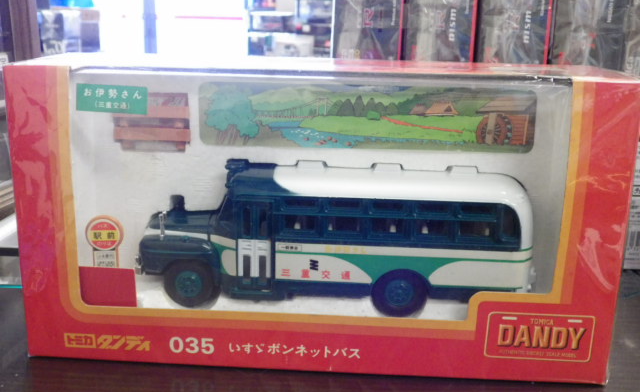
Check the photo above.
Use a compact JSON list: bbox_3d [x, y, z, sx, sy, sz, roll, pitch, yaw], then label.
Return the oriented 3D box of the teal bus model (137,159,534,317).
[{"bbox_3d":[0.006,0.014,0.320,0.159,0.059,0.048,2,15,4],"label":"teal bus model"}]

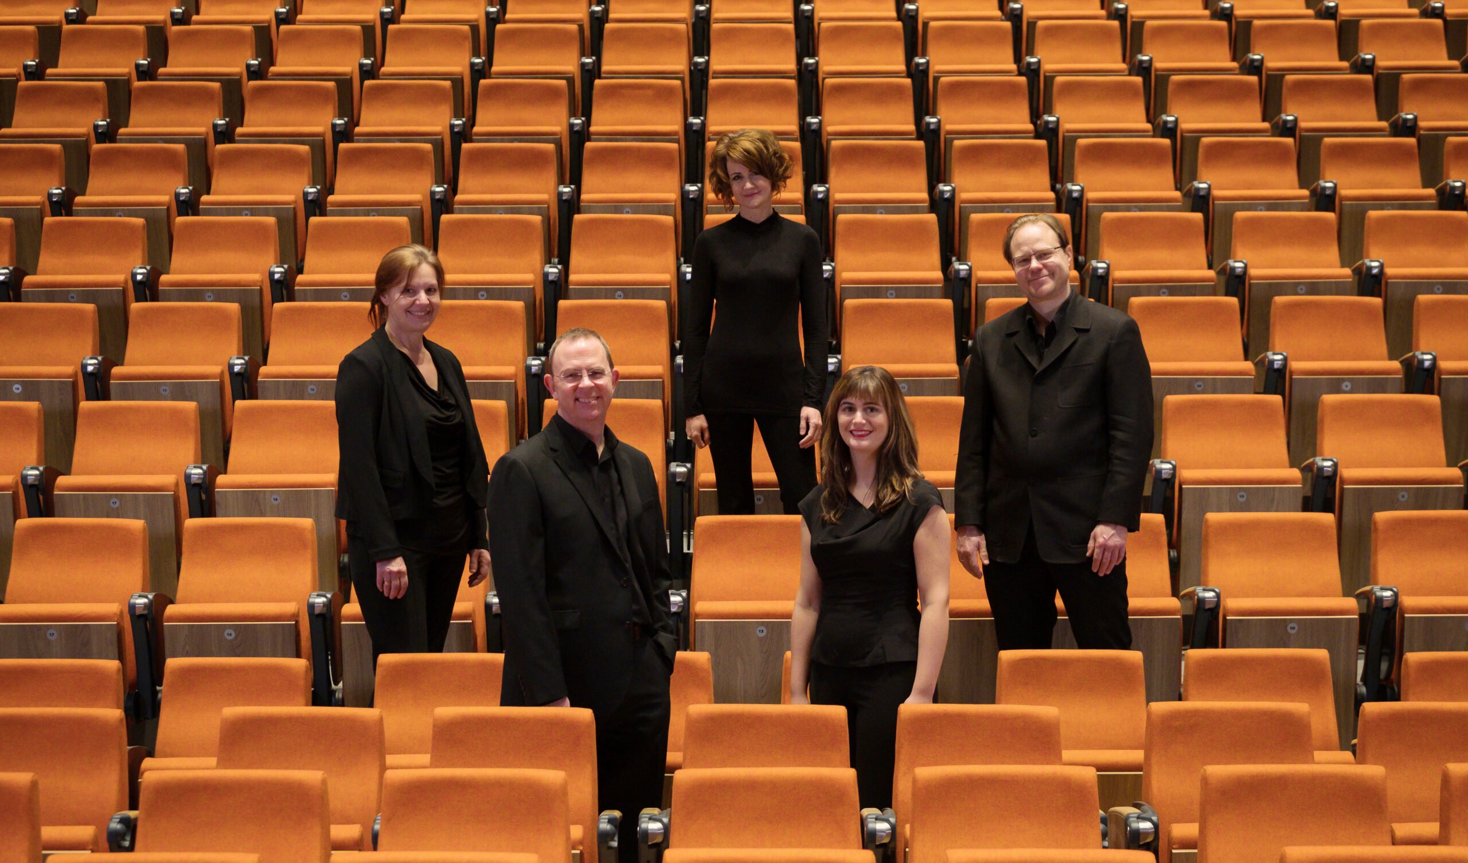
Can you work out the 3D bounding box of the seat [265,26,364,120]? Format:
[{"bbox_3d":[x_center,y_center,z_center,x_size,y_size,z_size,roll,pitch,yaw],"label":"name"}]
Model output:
[{"bbox_3d":[-2.100,-1.641,15.426,0.475,0.830,0.510,0,3,0],"label":"seat"}]

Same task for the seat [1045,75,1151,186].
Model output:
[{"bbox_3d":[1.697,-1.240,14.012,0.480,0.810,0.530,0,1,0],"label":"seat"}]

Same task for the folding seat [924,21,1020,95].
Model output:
[{"bbox_3d":[1.206,-1.661,15.426,0.475,0.830,0.510,0,3,0],"label":"folding seat"}]

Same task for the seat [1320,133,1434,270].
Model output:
[{"bbox_3d":[2.844,-0.883,13.516,0.475,0.830,0.510,0,3,0],"label":"seat"}]

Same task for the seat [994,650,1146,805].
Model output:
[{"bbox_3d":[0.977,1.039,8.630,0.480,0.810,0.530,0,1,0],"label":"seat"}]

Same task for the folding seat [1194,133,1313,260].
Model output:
[{"bbox_3d":[2.245,-0.890,13.242,0.530,0.770,0.500,0,3,0],"label":"folding seat"}]

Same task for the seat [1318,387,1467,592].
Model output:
[{"bbox_3d":[2.193,0.282,10.327,0.550,0.820,0.530,0,4,0],"label":"seat"}]

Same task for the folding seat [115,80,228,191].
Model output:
[{"bbox_3d":[-2.563,-1.211,13.983,0.550,0.820,0.530,0,4,0],"label":"folding seat"}]

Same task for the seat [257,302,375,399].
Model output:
[{"bbox_3d":[-1.497,-0.077,11.241,0.550,0.820,0.530,0,4,0],"label":"seat"}]

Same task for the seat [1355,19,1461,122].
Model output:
[{"bbox_3d":[3.404,-1.670,15.426,0.475,0.830,0.510,0,3,0],"label":"seat"}]

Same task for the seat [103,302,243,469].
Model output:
[{"bbox_3d":[-2.074,-0.093,11.392,0.530,0.770,0.500,0,3,0],"label":"seat"}]

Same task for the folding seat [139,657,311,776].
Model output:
[{"bbox_3d":[-1.445,1.074,8.743,0.530,0.820,0.500,0,3,0],"label":"folding seat"}]

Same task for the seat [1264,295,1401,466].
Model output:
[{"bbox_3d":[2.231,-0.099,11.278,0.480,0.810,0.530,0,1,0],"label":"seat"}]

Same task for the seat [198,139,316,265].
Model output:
[{"bbox_3d":[-2.101,-0.855,13.516,0.475,0.830,0.510,0,3,0],"label":"seat"}]

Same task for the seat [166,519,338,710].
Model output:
[{"bbox_3d":[-1.536,0.668,9.572,0.530,0.770,0.500,0,3,0],"label":"seat"}]

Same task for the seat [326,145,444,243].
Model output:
[{"bbox_3d":[-1.497,-0.842,13.069,0.550,0.820,0.530,0,4,0],"label":"seat"}]

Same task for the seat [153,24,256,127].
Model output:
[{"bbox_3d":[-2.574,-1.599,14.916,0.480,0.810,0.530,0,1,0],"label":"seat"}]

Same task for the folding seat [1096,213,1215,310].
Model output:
[{"bbox_3d":[1.742,-0.480,12.566,0.475,0.830,0.510,0,3,0],"label":"folding seat"}]

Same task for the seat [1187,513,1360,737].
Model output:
[{"bbox_3d":[1.660,0.662,9.413,0.550,0.820,0.530,0,4,0],"label":"seat"}]

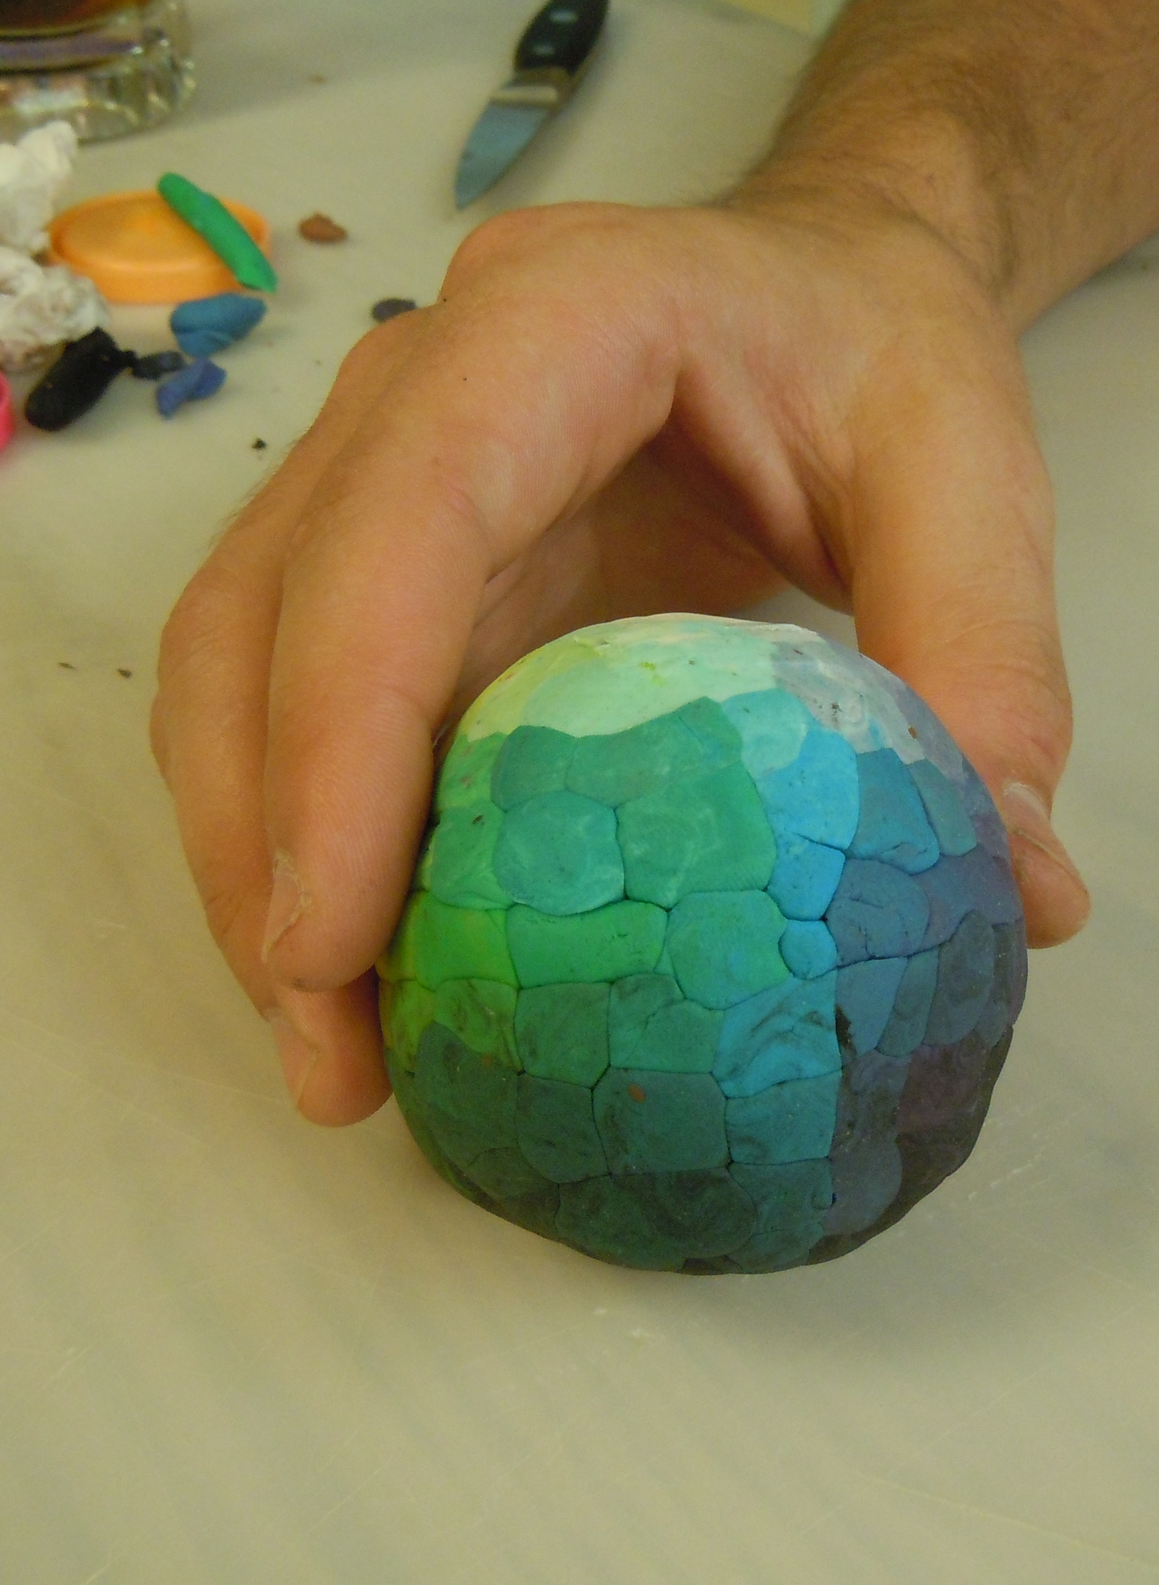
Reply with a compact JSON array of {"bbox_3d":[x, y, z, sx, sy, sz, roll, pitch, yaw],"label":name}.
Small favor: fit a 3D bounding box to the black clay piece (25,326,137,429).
[{"bbox_3d":[-0.116,-0.096,0.430,0.013,0.012,0.036,8,39,9],"label":"black clay piece"}]

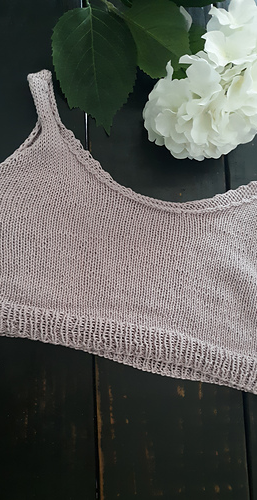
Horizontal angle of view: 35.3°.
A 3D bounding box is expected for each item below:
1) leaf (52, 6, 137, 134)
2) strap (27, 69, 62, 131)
[{"bbox_3d":[-0.034,-0.197,0.442,0.093,0.020,0.153,-7,82,-4],"label":"leaf"},{"bbox_3d":[-0.092,-0.163,0.443,0.028,0.012,0.073,-11,82,-4],"label":"strap"}]

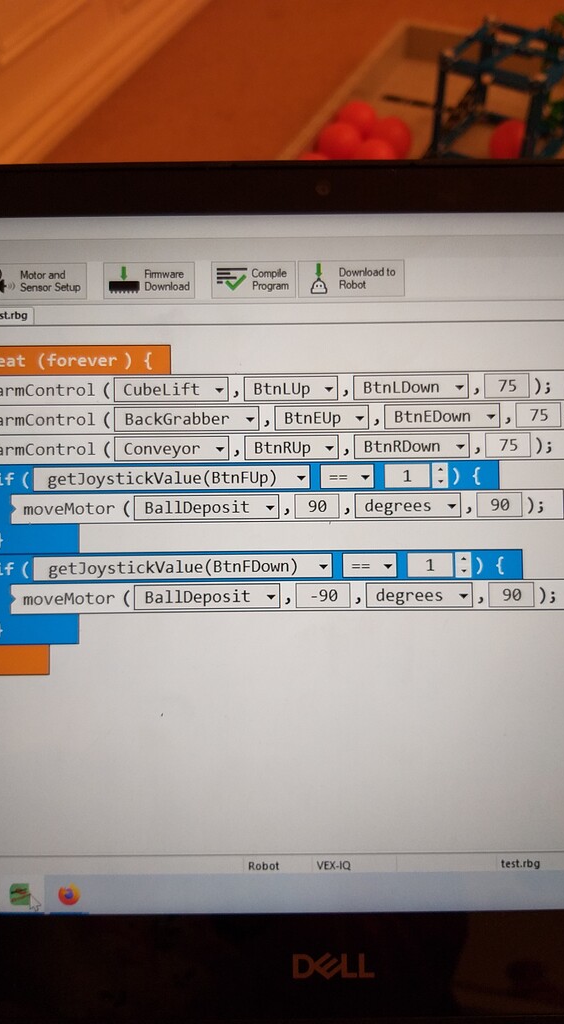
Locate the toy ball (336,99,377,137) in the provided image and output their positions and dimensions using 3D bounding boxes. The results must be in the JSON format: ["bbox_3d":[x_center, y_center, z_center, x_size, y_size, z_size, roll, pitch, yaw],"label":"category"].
[{"bbox_3d":[0.141,-0.719,1.428,0.076,0.076,0.076,-2,54,3],"label":"toy ball"}]

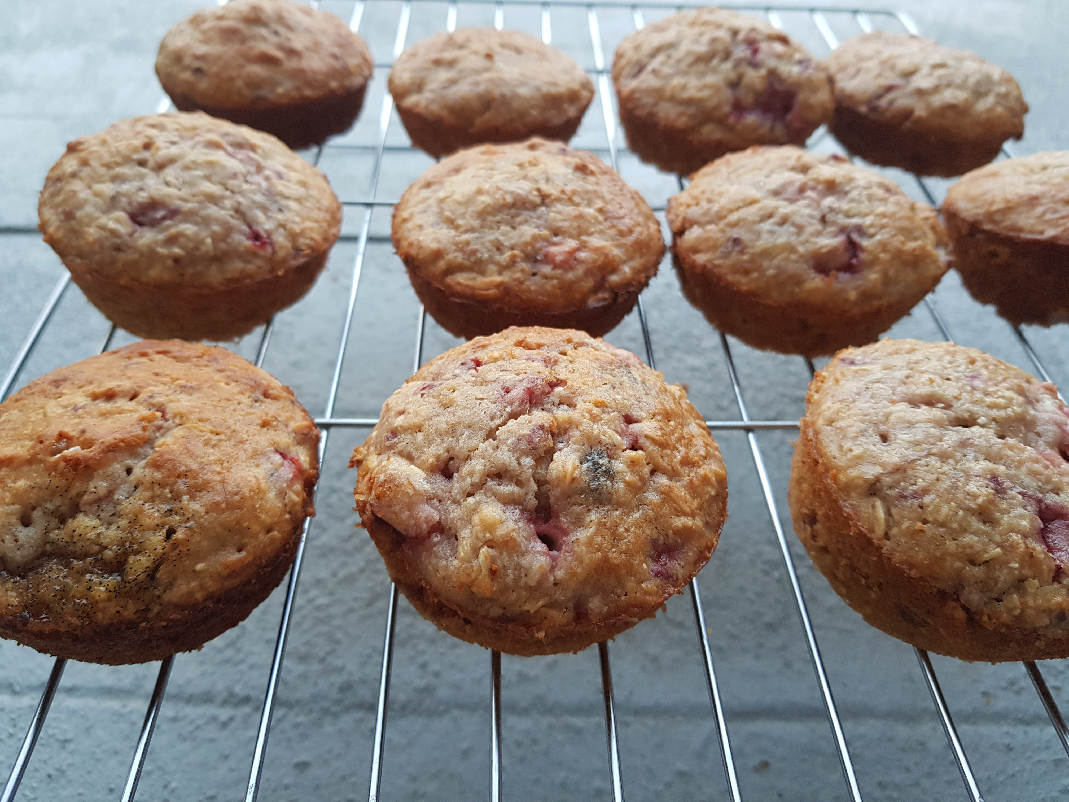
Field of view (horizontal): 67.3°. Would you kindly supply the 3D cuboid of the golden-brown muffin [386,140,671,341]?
[{"bbox_3d":[-0.002,-0.045,0.218,0.072,0.034,0.072,0,47,-2],"label":"golden-brown muffin"}]

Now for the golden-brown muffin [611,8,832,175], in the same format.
[{"bbox_3d":[0.065,-0.111,0.283,0.078,0.039,0.078,0,47,-2],"label":"golden-brown muffin"}]

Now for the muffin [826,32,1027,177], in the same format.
[{"bbox_3d":[0.141,-0.111,0.290,0.073,0.033,0.073,0,47,-2],"label":"muffin"}]

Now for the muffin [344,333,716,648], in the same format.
[{"bbox_3d":[0.001,0.015,0.160,0.072,0.033,0.072,0,47,-2],"label":"muffin"}]

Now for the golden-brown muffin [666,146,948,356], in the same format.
[{"bbox_3d":[0.076,-0.048,0.229,0.077,0.033,0.077,0,47,-2],"label":"golden-brown muffin"}]

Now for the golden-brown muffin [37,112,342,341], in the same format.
[{"bbox_3d":[-0.095,-0.054,0.224,0.077,0.039,0.077,0,47,-2],"label":"golden-brown muffin"}]

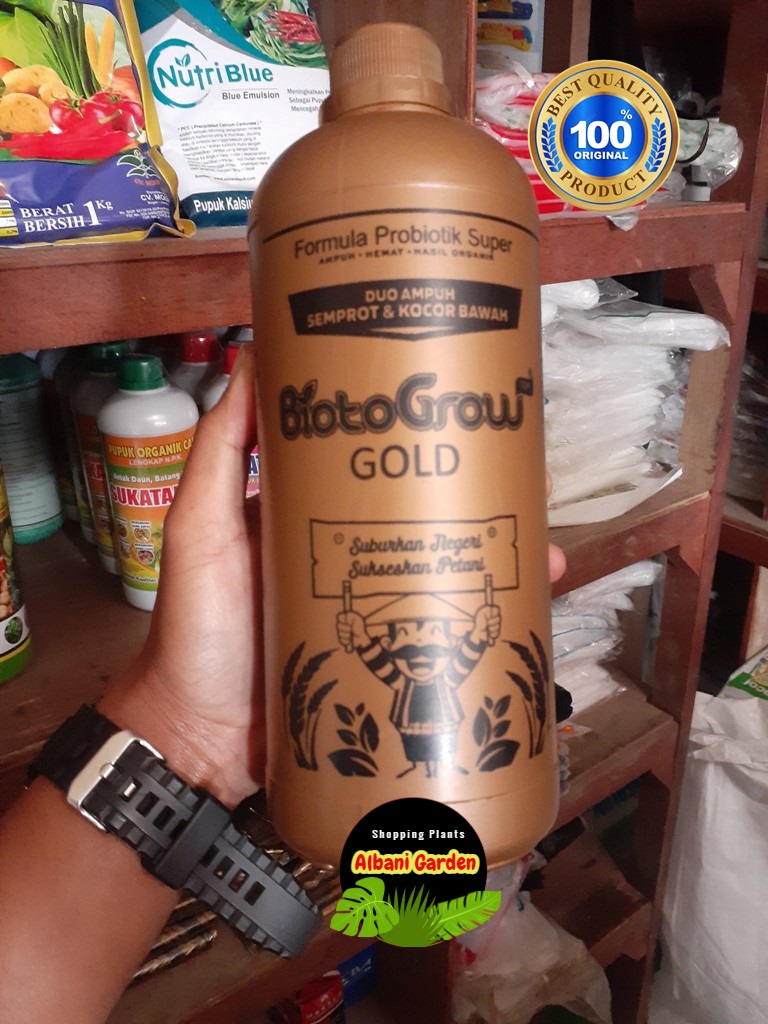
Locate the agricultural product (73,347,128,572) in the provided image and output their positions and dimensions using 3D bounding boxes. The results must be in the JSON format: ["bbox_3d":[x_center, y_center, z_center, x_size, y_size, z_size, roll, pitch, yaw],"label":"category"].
[{"bbox_3d":[-0.263,-0.056,0.821,0.088,0.228,0.088,-7,22,-15],"label":"agricultural product"}]

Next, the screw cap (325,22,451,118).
[{"bbox_3d":[0.002,-0.127,0.244,0.039,0.024,0.039,-2,1,0],"label":"screw cap"}]

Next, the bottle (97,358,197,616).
[{"bbox_3d":[-0.211,-0.029,0.746,0.088,0.228,0.088,-7,22,-15],"label":"bottle"}]

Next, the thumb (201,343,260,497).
[{"bbox_3d":[-0.050,-0.030,0.256,0.021,0.051,0.022,11,-3,-24],"label":"thumb"}]

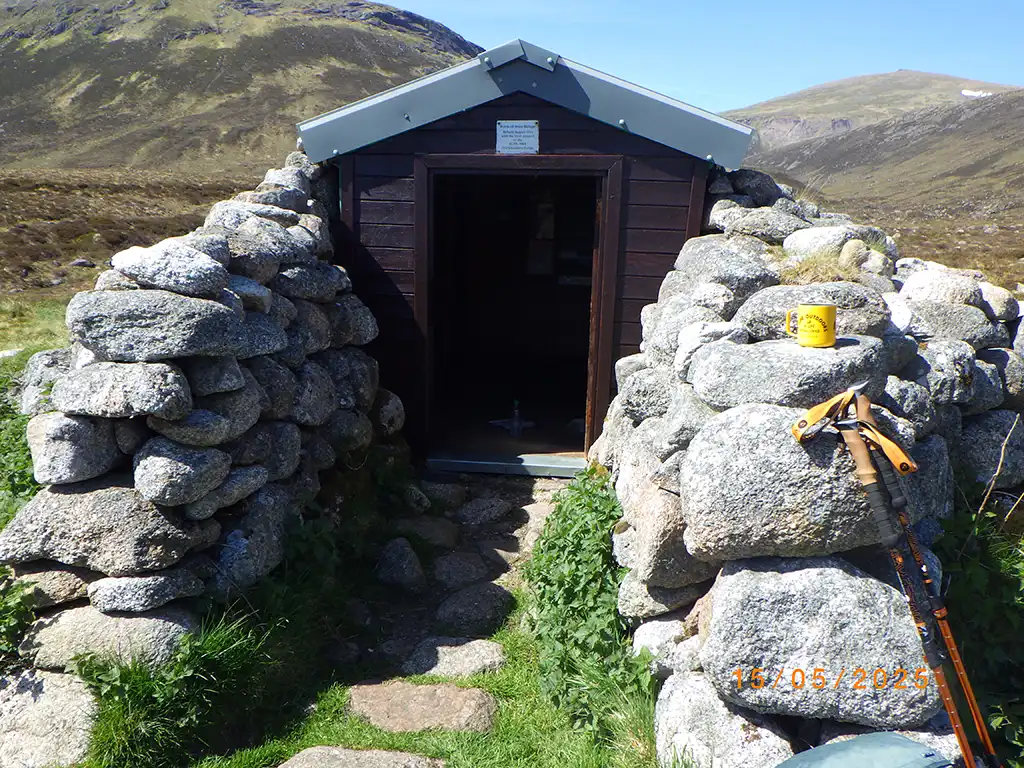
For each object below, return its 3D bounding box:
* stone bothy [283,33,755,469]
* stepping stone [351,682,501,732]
[{"bbox_3d":[0.171,-0.855,5.502,2.226,2.159,2.850,3,11,6],"label":"stone bothy"},{"bbox_3d":[-0.272,1.003,2.530,0.448,0.090,0.223,3,11,6],"label":"stepping stone"}]

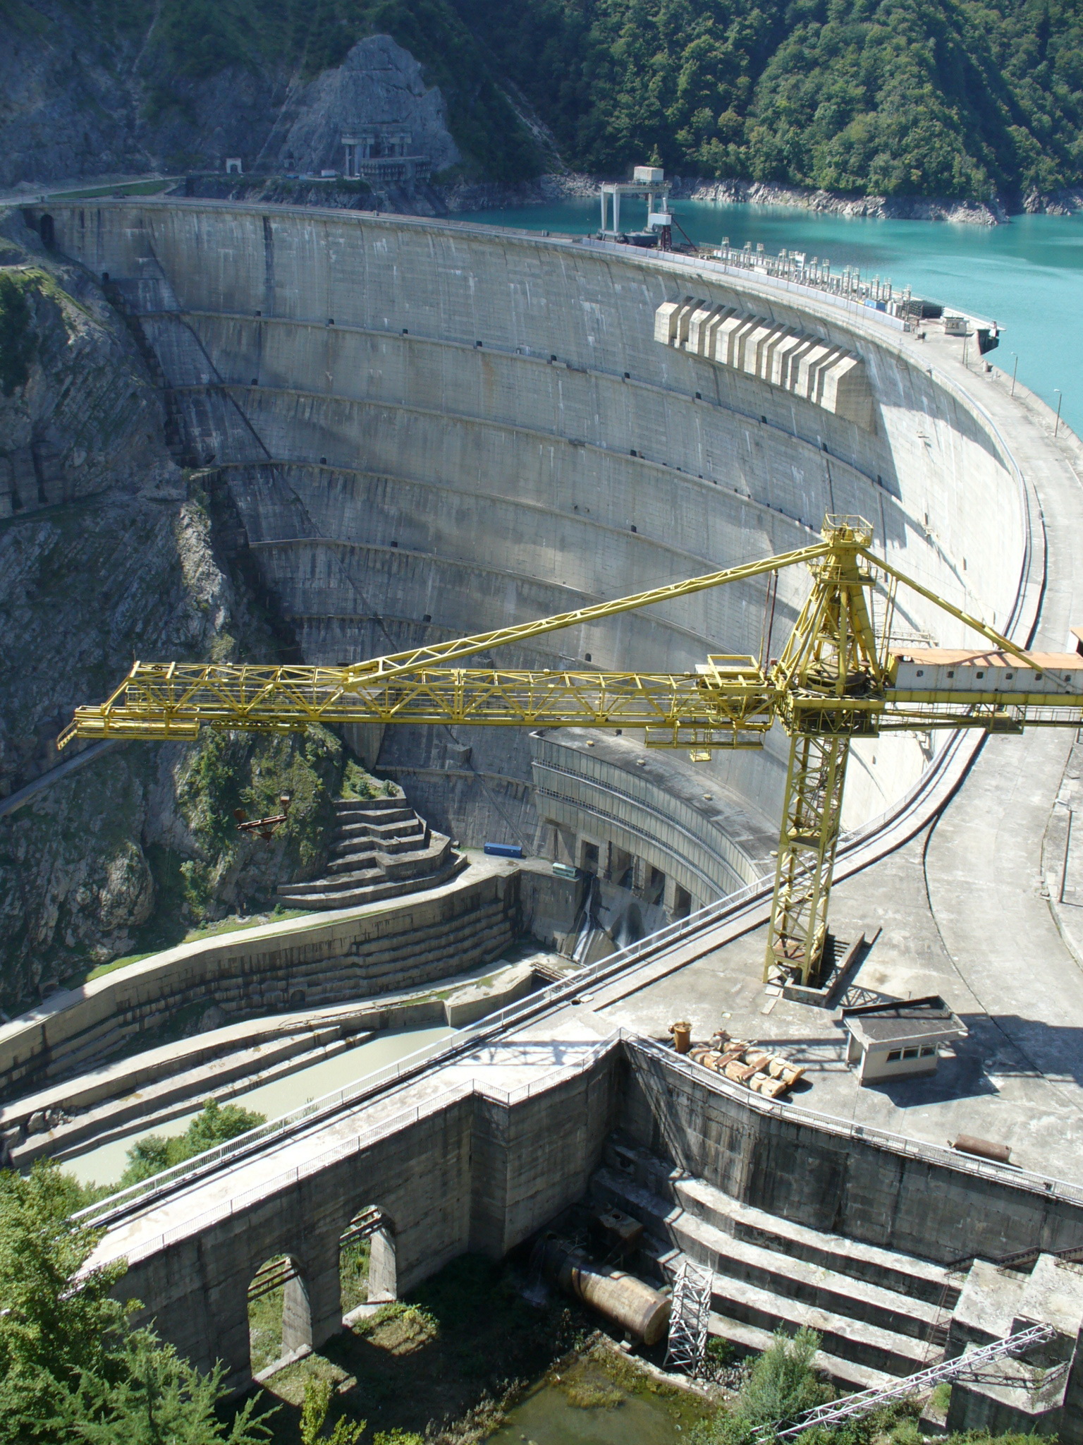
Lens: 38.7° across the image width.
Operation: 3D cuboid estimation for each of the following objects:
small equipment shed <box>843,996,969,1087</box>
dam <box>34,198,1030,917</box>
[{"bbox_3d":[24.624,21.812,105.352,7.219,3.650,3.904,-6,26,-14],"label":"small equipment shed"},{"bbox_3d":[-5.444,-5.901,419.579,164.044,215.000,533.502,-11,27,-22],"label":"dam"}]

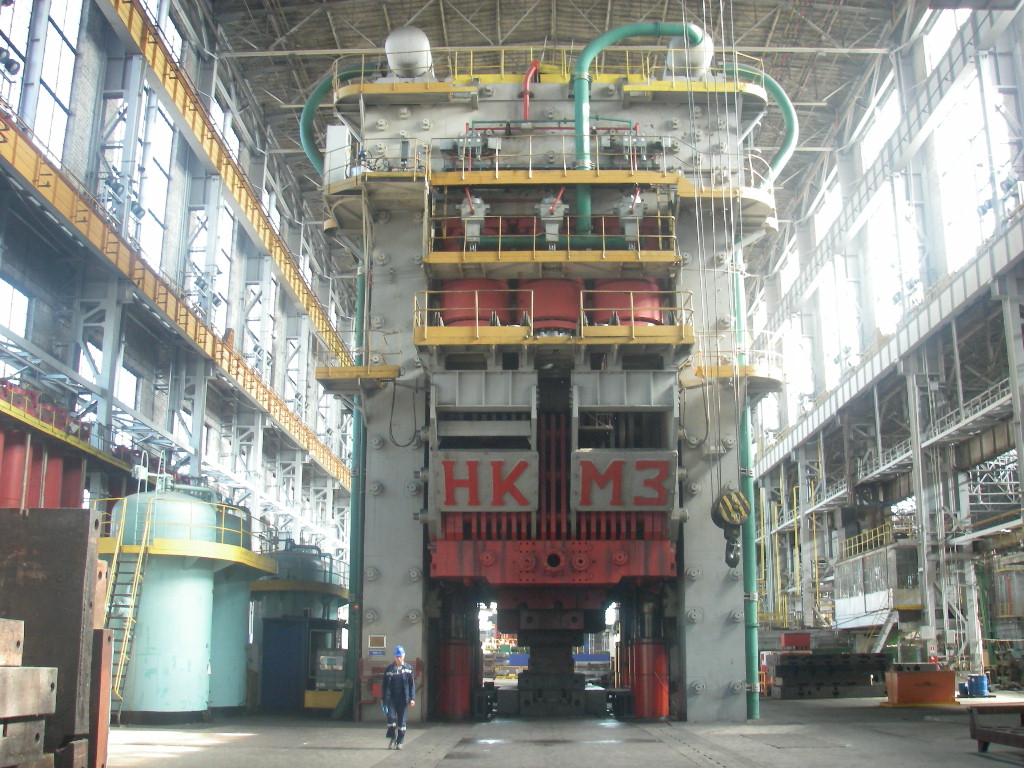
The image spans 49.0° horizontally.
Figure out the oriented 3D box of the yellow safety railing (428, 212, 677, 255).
[{"bbox_3d":[1.152,-4.158,32.133,7.035,1.192,0.700,0,-14,1],"label":"yellow safety railing"}]

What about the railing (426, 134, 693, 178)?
[{"bbox_3d":[1.393,-6.488,32.655,7.549,1.376,0.600,0,-14,1],"label":"railing"}]

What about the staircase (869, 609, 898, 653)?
[{"bbox_3d":[17.221,12.716,53.188,2.250,4.107,0.900,0,-14,1],"label":"staircase"}]

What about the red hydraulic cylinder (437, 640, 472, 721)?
[{"bbox_3d":[-1.600,8.238,31.440,0.980,2.080,0.980,0,-14,1],"label":"red hydraulic cylinder"}]

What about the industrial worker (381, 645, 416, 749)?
[{"bbox_3d":[-2.038,5.621,20.191,0.612,1.783,0.500,0,-14,1],"label":"industrial worker"}]

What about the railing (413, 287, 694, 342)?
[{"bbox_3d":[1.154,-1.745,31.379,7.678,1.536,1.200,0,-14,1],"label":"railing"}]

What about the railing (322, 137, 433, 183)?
[{"bbox_3d":[-3.919,-6.430,33.379,3.087,1.493,1.000,0,-14,1],"label":"railing"}]

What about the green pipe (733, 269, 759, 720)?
[{"bbox_3d":[6.236,2.663,29.890,0.310,12.095,0.310,0,-14,1],"label":"green pipe"}]

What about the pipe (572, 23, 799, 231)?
[{"bbox_3d":[5.335,-7.817,34.545,6.884,7.000,1.900,0,-14,1],"label":"pipe"}]

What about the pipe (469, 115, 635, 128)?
[{"bbox_3d":[1.210,-7.937,34.153,5.003,0.431,0.200,0,-14,1],"label":"pipe"}]

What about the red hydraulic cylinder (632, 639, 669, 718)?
[{"bbox_3d":[3.674,7.778,29.896,0.960,2.130,0.960,0,-14,1],"label":"red hydraulic cylinder"}]

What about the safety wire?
[{"bbox_3d":[-2.887,0.805,29.916,0.800,1.850,0.250,0,-14,1],"label":"safety wire"}]

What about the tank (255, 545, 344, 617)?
[{"bbox_3d":[-8.777,9.770,46.006,3.482,6.205,3.482,0,-14,1],"label":"tank"}]

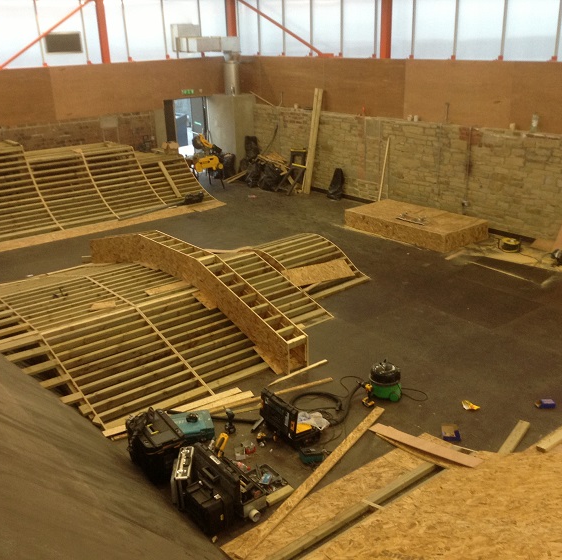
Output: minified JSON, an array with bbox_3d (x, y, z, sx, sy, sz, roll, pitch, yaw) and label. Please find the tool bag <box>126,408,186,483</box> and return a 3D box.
[{"bbox_3d":[-1.161,1.522,6.568,0.380,0.380,0.570,-17,25,-35],"label":"tool bag"}]

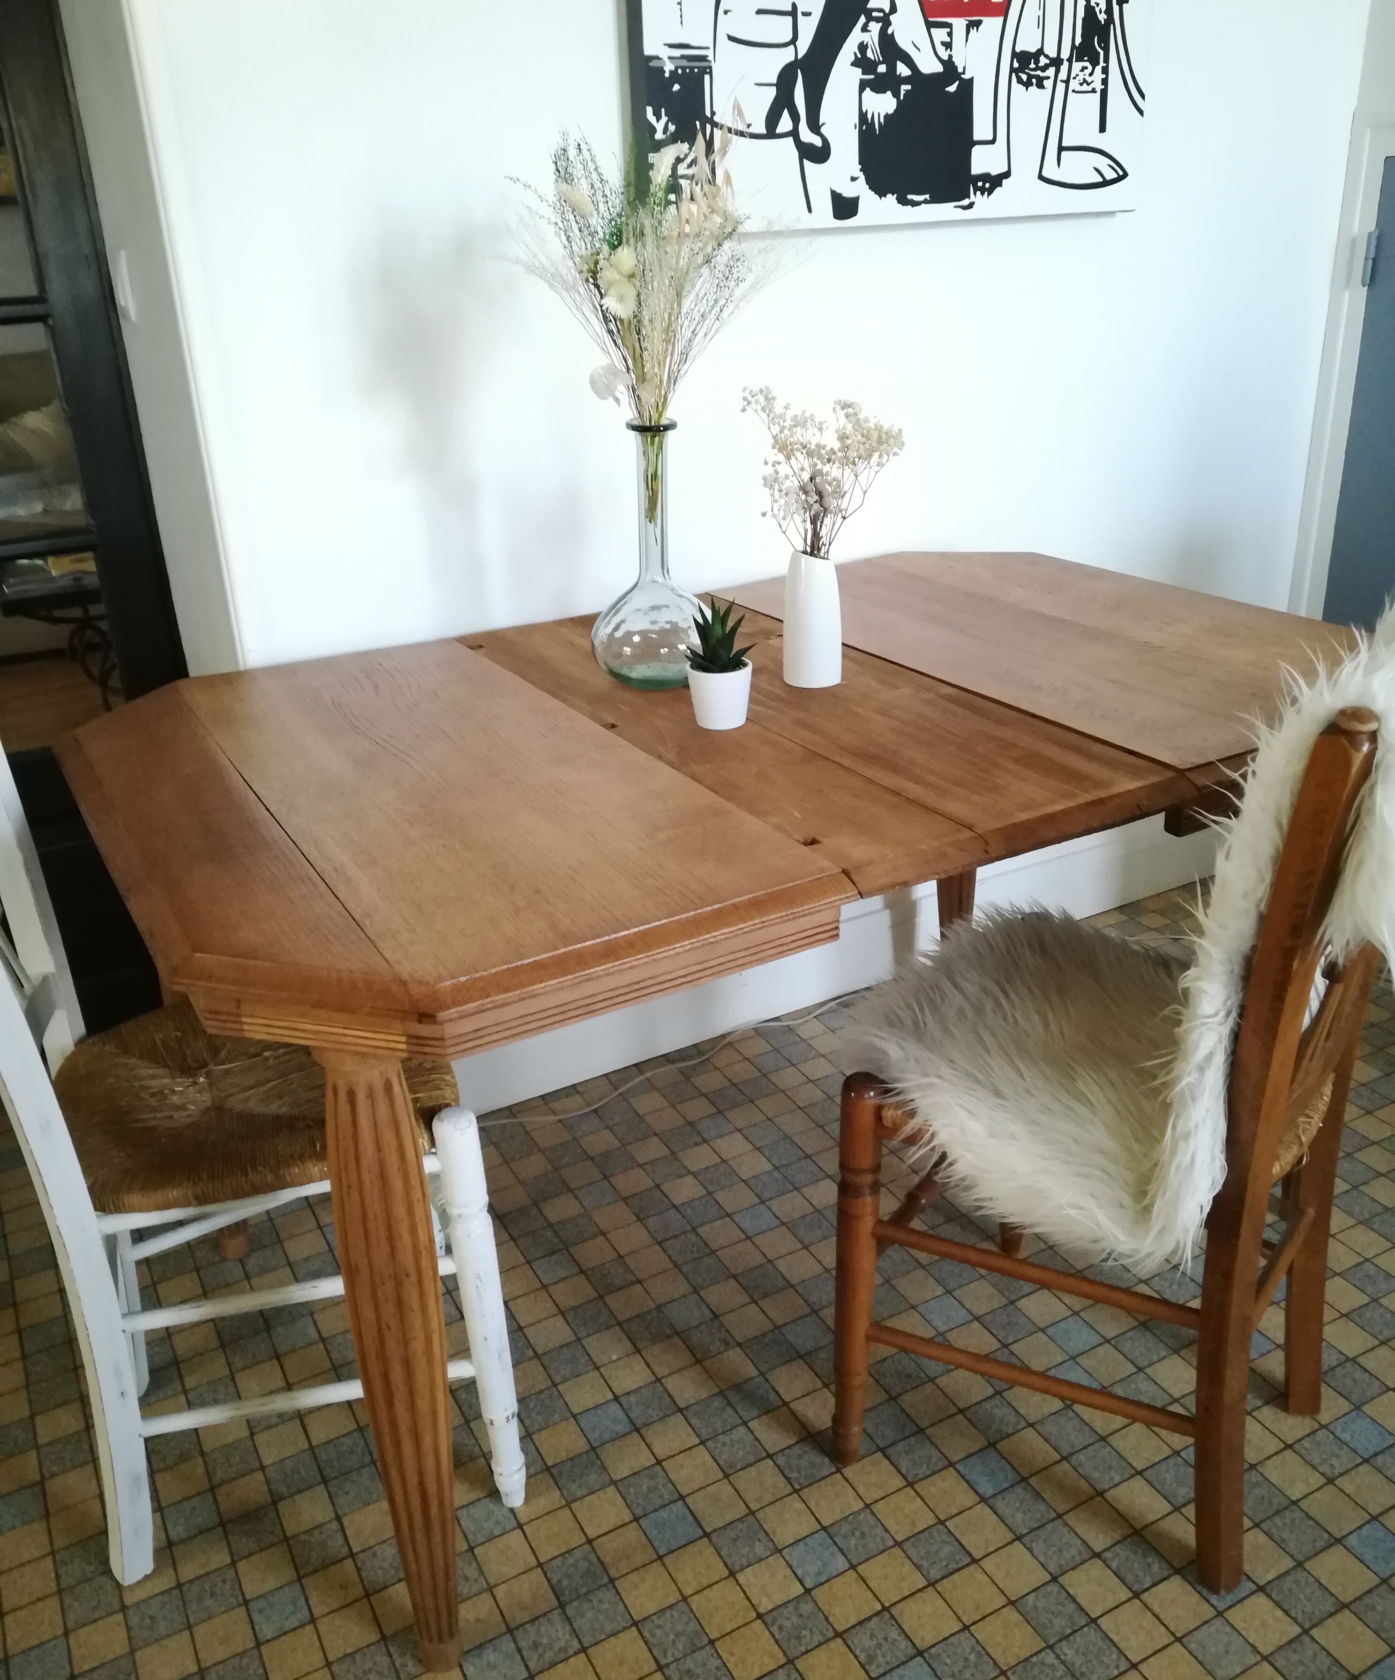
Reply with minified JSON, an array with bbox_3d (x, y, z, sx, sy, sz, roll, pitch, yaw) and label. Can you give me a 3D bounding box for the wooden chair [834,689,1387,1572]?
[{"bbox_3d":[0.420,0.230,1.368,0.424,0.880,0.433,15,29,35],"label":"wooden chair"}]

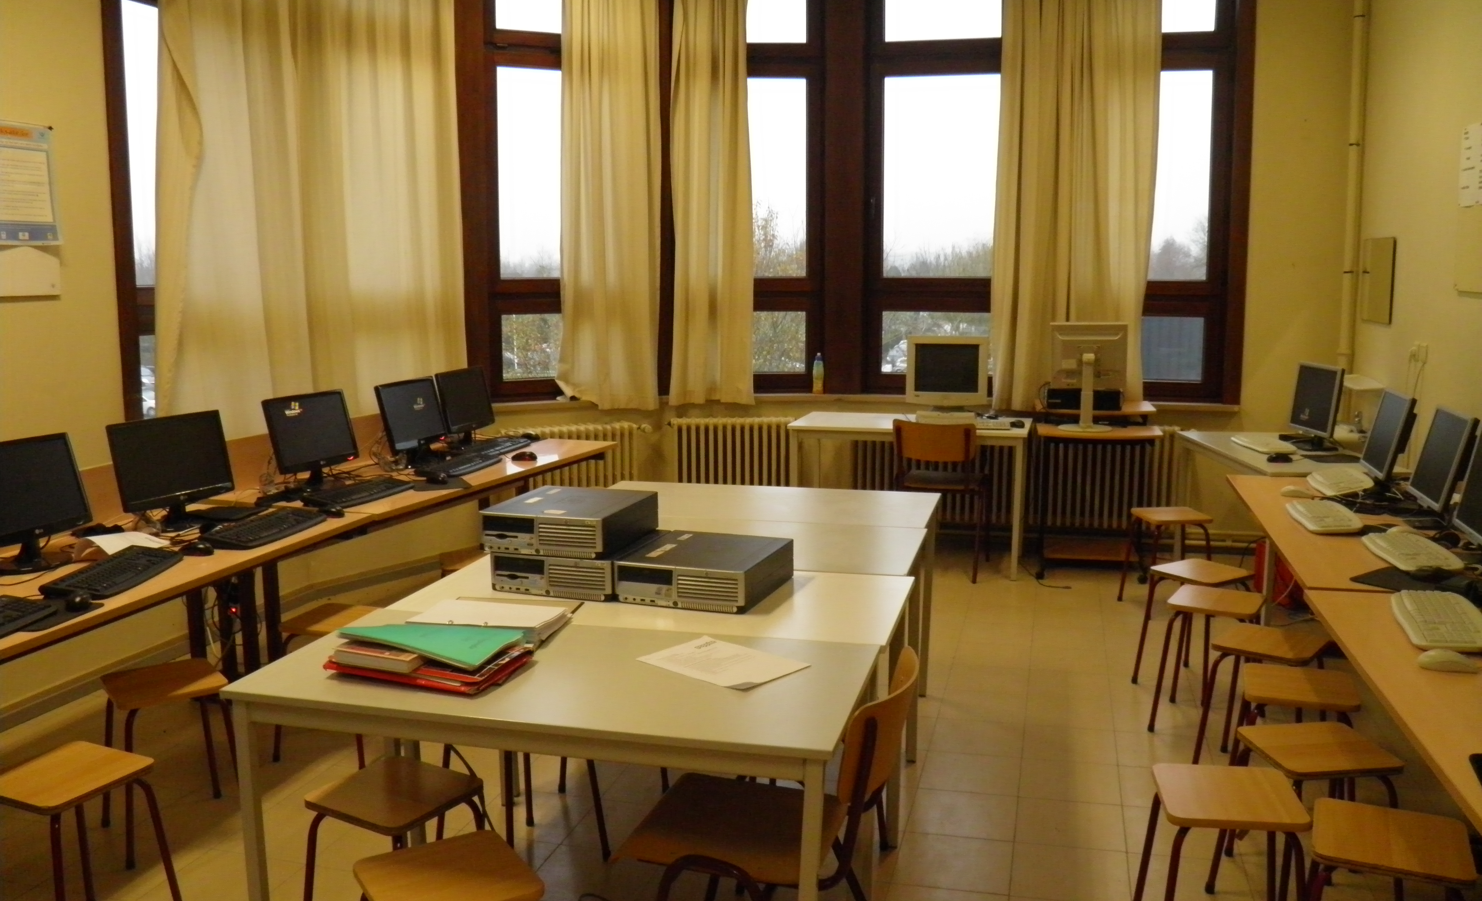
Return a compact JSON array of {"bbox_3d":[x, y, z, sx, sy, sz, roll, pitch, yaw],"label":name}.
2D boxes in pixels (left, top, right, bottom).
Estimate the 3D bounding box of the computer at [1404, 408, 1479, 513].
[{"bbox_3d":[2.231,0.049,3.818,0.190,0.370,0.375,2,9,14],"label":"computer"}]

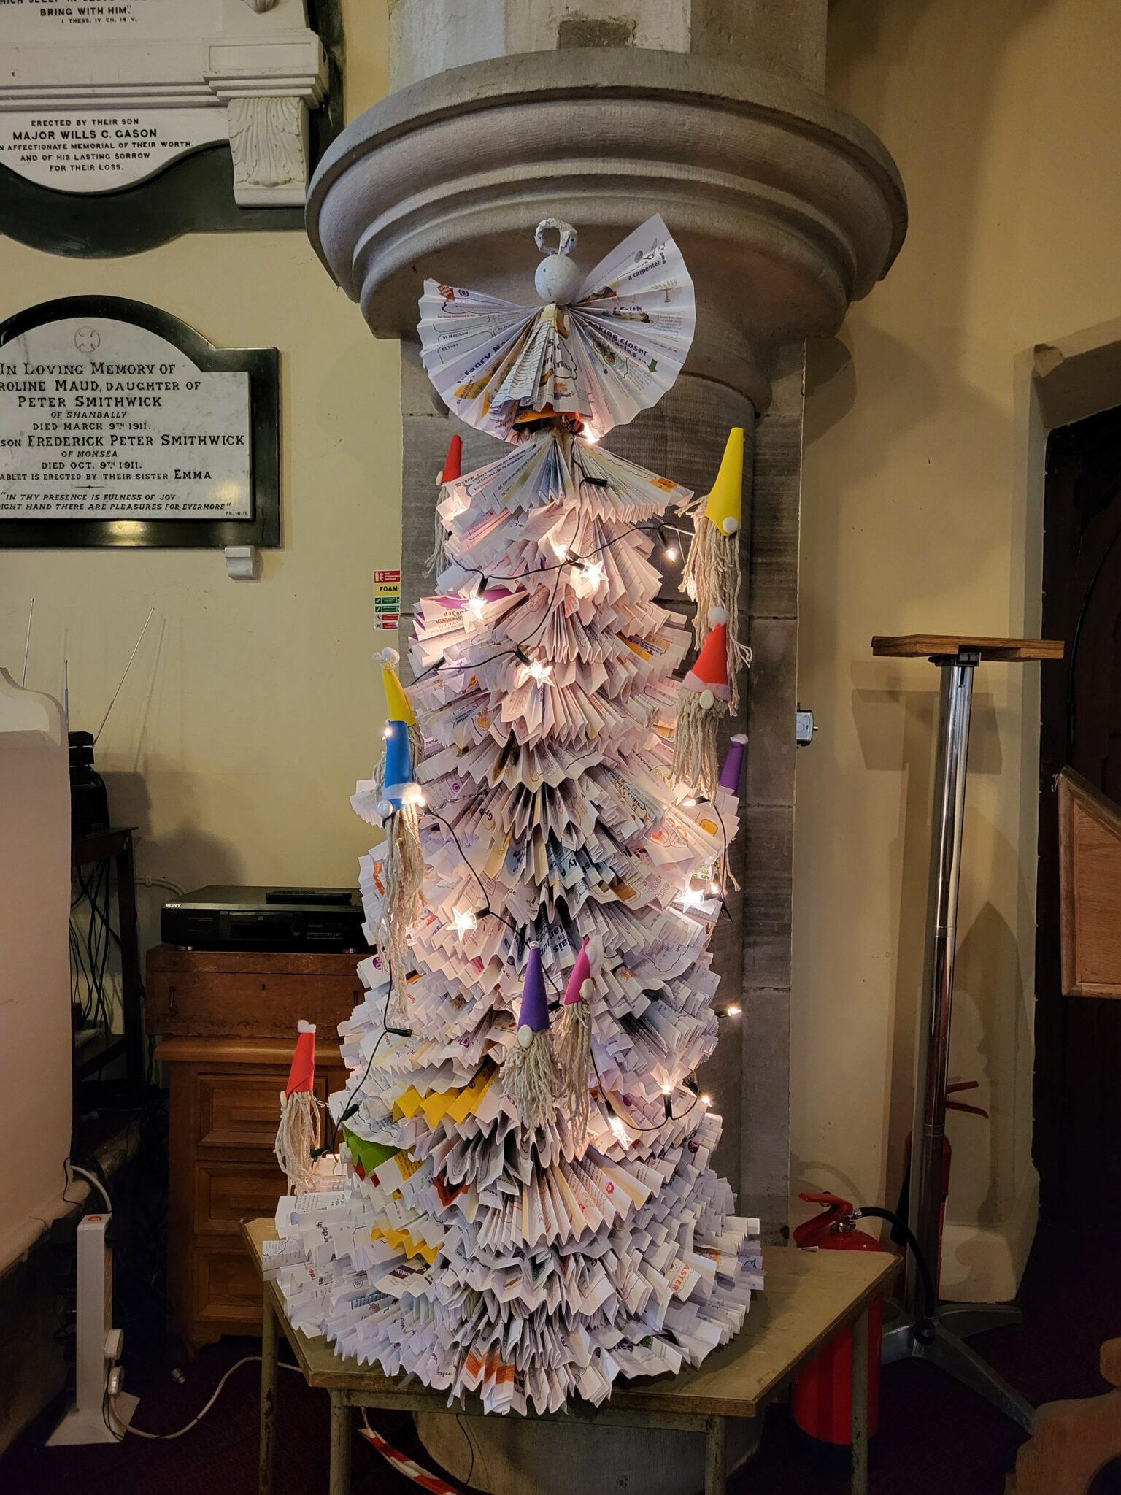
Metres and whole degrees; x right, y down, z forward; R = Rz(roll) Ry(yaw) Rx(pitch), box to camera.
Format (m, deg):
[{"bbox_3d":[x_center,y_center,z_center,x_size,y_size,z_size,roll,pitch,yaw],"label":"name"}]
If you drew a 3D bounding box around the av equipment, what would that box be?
[{"bbox_3d":[-0.584,0.362,2.410,0.435,0.092,0.280,1,1,3],"label":"av equipment"}]

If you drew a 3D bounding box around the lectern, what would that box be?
[{"bbox_3d":[0.760,0.507,2.298,0.520,1.475,0.500,1,1,-3],"label":"lectern"}]

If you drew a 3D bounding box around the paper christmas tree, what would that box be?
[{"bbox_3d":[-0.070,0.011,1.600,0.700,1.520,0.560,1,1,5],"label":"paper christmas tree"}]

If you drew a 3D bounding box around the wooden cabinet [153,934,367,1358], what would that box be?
[{"bbox_3d":[-0.592,0.817,2.452,0.475,0.820,0.380,1,1,3],"label":"wooden cabinet"}]

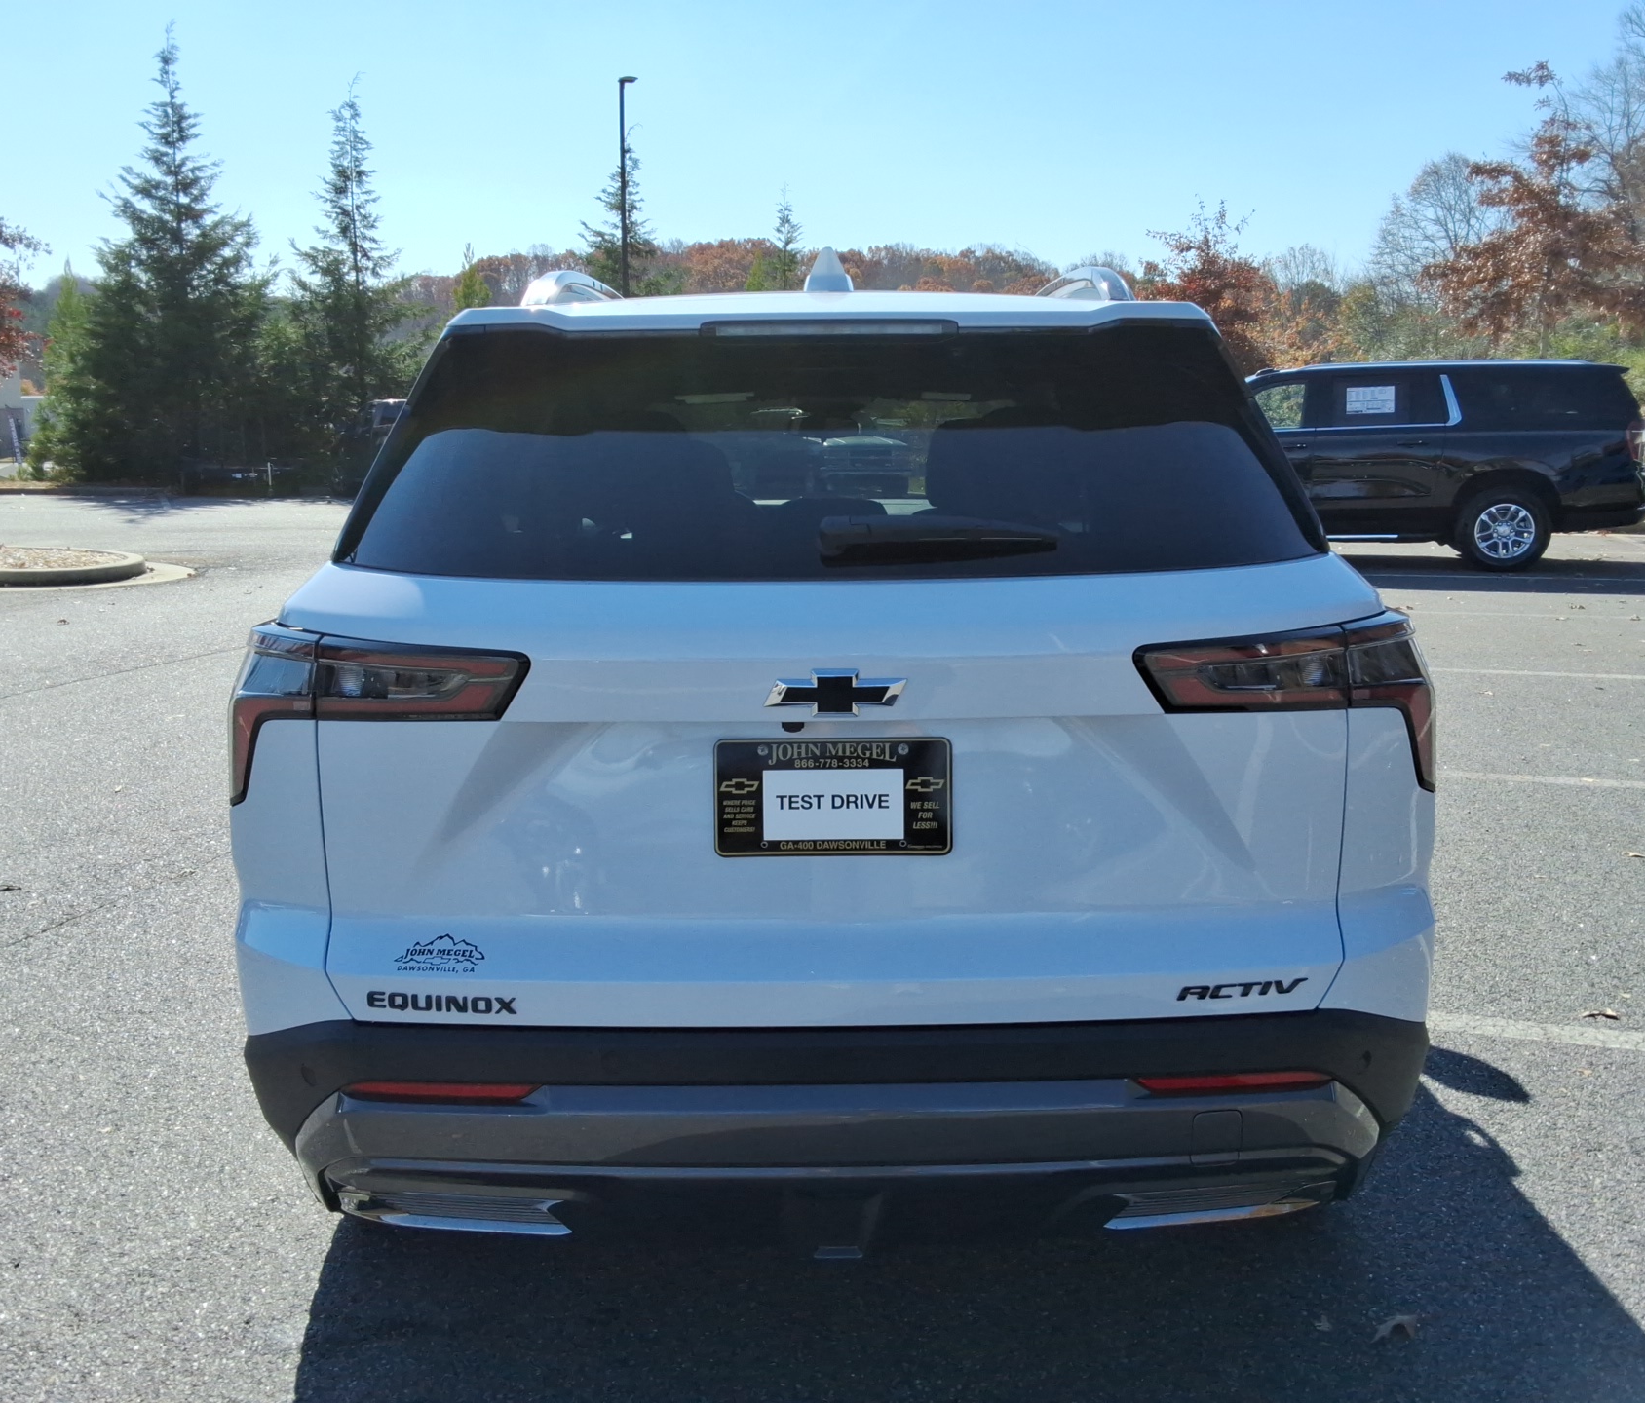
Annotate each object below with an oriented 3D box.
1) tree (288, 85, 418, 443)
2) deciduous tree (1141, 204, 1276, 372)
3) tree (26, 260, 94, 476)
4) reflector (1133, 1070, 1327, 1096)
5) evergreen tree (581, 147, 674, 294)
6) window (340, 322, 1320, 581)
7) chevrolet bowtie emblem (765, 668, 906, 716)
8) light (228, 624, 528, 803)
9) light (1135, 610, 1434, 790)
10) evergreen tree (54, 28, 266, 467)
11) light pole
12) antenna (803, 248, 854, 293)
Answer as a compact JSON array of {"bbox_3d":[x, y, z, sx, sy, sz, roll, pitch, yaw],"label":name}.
[{"bbox_3d":[-9.058,-7.835,29.042,2.800,7.604,2.800,0,11,0],"label":"tree"},{"bbox_3d":[9.454,-8.826,37.008,3.700,6.500,3.700,0,11,0],"label":"deciduous tree"},{"bbox_3d":[-15.667,-6.788,31.285,1.750,4.400,1.750,0,11,0],"label":"tree"},{"bbox_3d":[0.537,0.499,1.977,0.255,0.024,0.035,-2,11,-5],"label":"reflector"},{"bbox_3d":[-5.055,-10.004,38.813,3.000,8.198,3.000,0,11,0],"label":"evergreen tree"},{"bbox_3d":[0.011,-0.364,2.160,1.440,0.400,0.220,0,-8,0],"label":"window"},{"bbox_3d":[0.017,-0.011,1.885,0.177,0.058,0.018,-1,11,0],"label":"chevrolet bowtie emblem"},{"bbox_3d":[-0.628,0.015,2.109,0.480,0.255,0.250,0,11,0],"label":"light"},{"bbox_3d":[0.645,0.020,2.050,0.500,0.275,0.300,-1,11,0],"label":"light"},{"bbox_3d":[-13.288,-8.770,30.406,4.500,8.800,4.500,0,11,0],"label":"evergreen tree"},{"bbox_3d":[-3.972,-8.331,30.480,0.480,7.994,0.300,4,12,24],"label":"light pole"},{"bbox_3d":[0.011,-0.700,2.463,0.083,0.078,0.170,0,11,0],"label":"antenna"}]

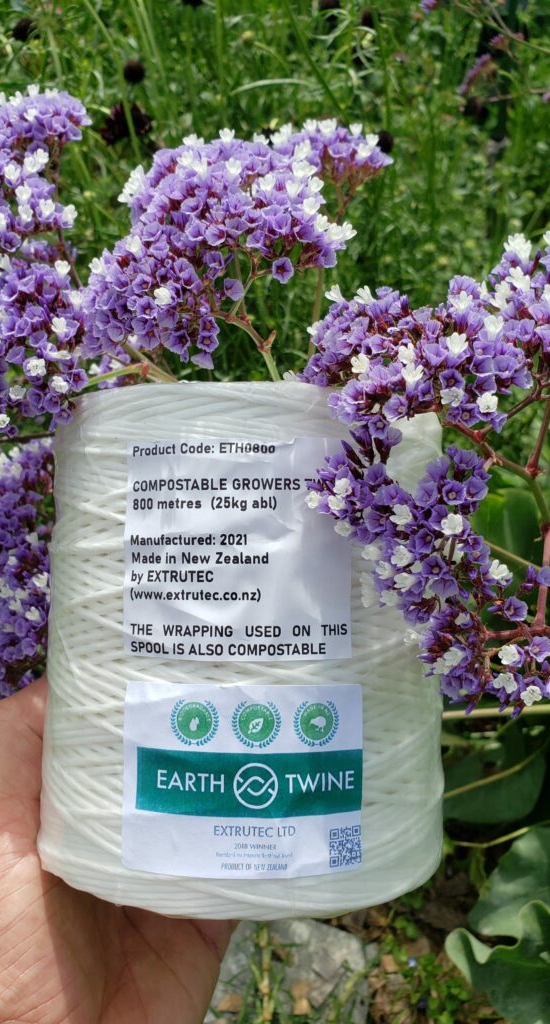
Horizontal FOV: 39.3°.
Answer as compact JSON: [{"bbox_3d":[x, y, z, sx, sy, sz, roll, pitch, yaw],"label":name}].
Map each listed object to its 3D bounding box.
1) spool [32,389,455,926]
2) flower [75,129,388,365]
[{"bbox_3d":[-0.009,0.040,0.267,0.133,0.143,0.133,2,-5,-2],"label":"spool"},{"bbox_3d":[-0.016,-0.109,0.315,0.122,0.098,0.090,0,22,0],"label":"flower"}]

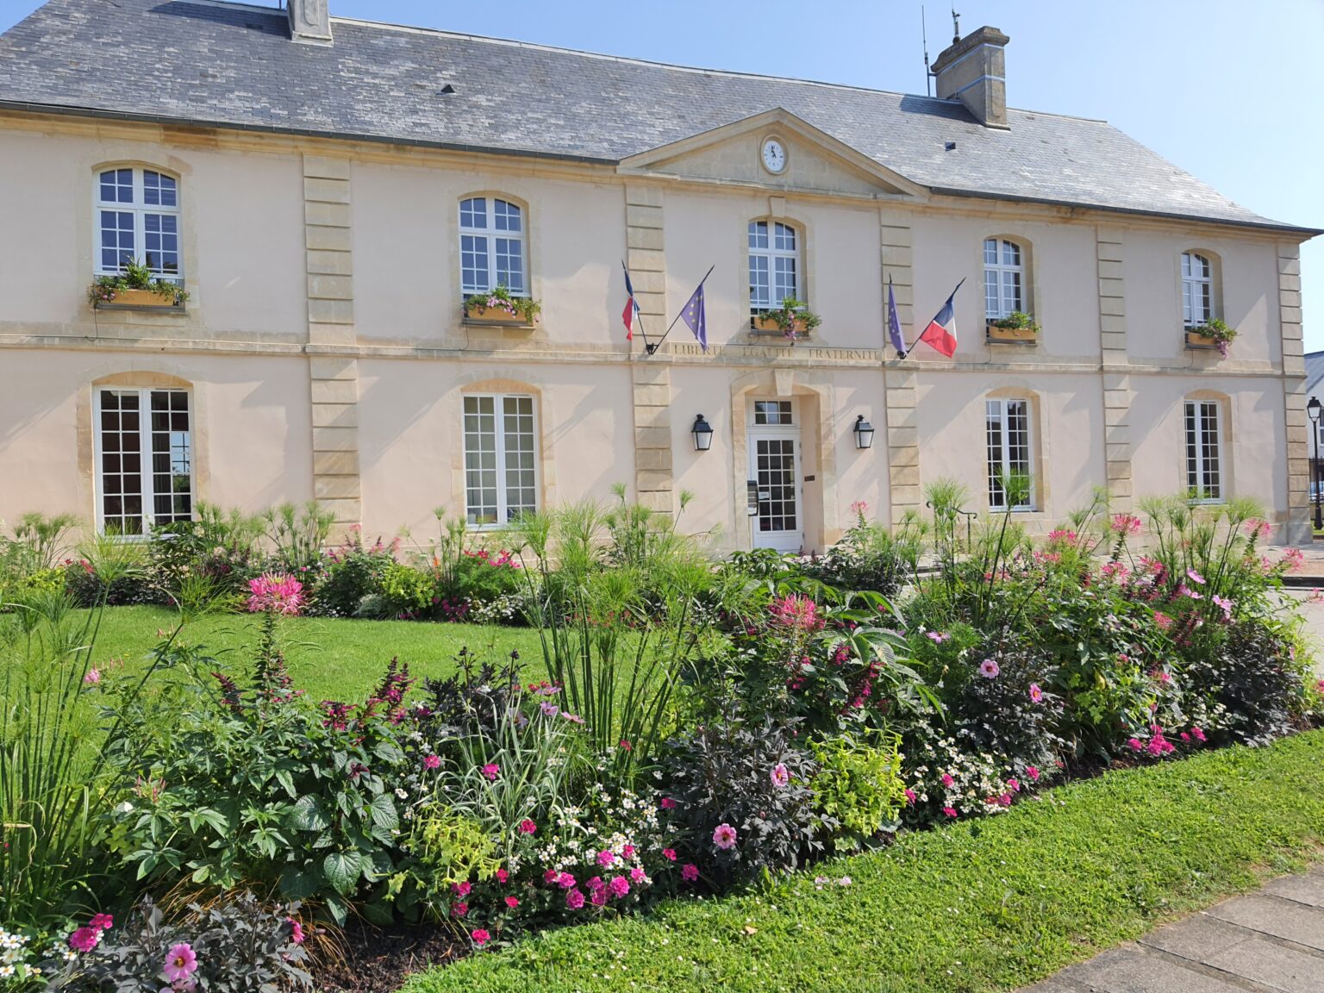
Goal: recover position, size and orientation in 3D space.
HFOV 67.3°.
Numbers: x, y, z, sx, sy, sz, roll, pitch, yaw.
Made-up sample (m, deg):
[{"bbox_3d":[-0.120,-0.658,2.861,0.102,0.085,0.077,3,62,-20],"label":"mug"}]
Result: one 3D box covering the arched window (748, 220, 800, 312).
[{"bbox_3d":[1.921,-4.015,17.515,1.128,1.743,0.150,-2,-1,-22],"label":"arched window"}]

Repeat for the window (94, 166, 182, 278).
[{"bbox_3d":[-7.272,-3.742,13.853,1.094,1.715,0.150,-2,-1,-22],"label":"window"}]

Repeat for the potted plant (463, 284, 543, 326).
[{"bbox_3d":[-2.585,-3.050,15.982,1.170,0.630,0.420,-1,-1,-19],"label":"potted plant"}]

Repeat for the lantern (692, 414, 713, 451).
[{"bbox_3d":[0.702,-1.079,16.874,0.300,0.610,0.400,-1,-1,-19],"label":"lantern"}]

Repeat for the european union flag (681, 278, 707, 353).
[{"bbox_3d":[0.510,-2.874,15.831,0.420,1.124,0.150,-2,-1,29],"label":"european union flag"}]

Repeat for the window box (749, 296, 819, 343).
[{"bbox_3d":[2.167,-3.093,17.238,1.243,0.706,0.380,-2,-1,-22],"label":"window box"}]

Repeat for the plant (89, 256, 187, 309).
[{"bbox_3d":[-7.133,-2.900,13.535,1.190,0.614,0.380,-2,-1,-22],"label":"plant"}]

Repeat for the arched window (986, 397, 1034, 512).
[{"bbox_3d":[6.678,-0.825,19.337,1.294,2.198,0.150,-2,-1,-22],"label":"arched window"}]

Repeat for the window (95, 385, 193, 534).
[{"bbox_3d":[-7.537,-0.519,14.462,1.270,2.200,0.150,-1,-1,-19],"label":"window"}]

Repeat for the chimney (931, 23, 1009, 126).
[{"bbox_3d":[6.989,-9.039,22.516,0.700,2.150,1.950,-1,-1,-19],"label":"chimney"}]

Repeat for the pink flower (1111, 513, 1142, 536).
[{"bbox_3d":[2.899,0.174,6.200,0.190,0.145,0.190,-2,-1,25],"label":"pink flower"}]

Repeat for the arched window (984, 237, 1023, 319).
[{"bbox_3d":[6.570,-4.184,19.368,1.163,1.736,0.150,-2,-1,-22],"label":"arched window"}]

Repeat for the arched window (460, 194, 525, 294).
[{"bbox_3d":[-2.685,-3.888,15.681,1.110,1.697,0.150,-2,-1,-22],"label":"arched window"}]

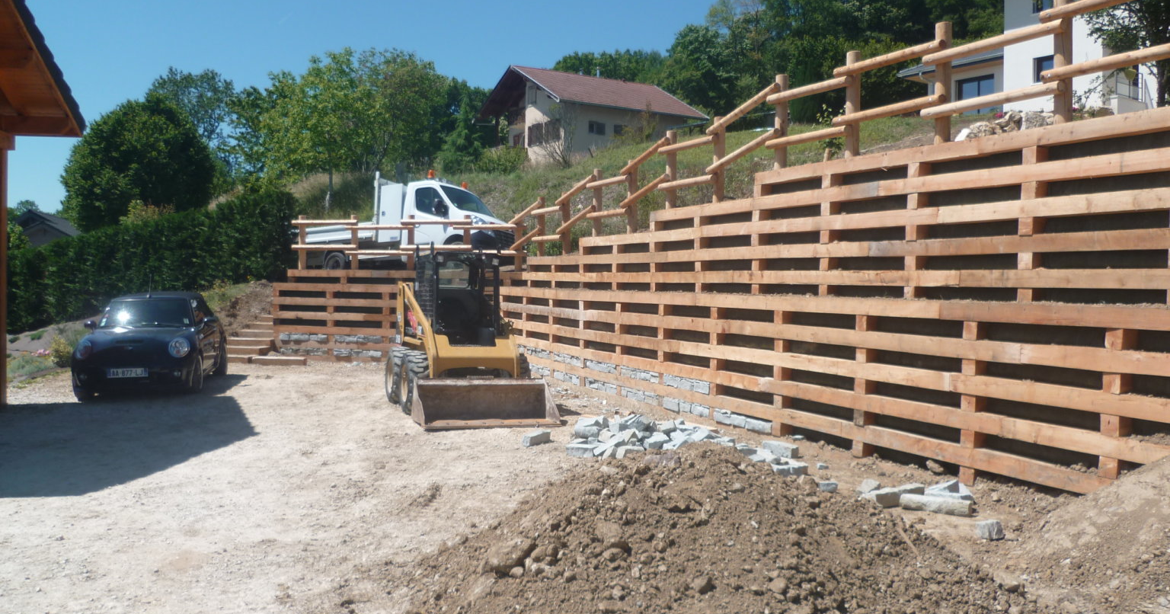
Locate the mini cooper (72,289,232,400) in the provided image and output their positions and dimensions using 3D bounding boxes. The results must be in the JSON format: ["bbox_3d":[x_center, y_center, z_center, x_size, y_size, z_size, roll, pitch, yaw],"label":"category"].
[{"bbox_3d":[-6.440,0.500,14.223,1.750,1.414,3.710,0,2,-14],"label":"mini cooper"}]

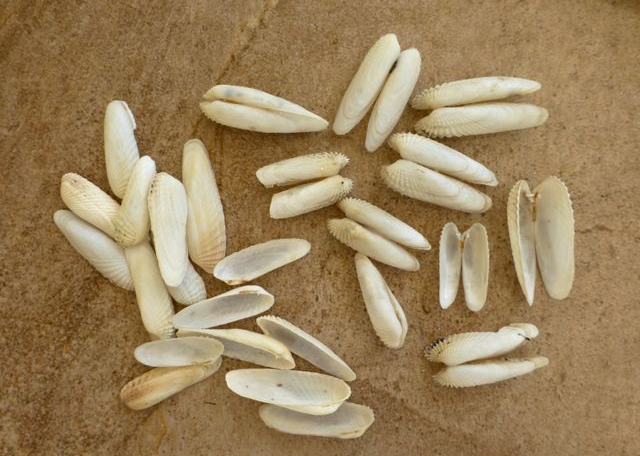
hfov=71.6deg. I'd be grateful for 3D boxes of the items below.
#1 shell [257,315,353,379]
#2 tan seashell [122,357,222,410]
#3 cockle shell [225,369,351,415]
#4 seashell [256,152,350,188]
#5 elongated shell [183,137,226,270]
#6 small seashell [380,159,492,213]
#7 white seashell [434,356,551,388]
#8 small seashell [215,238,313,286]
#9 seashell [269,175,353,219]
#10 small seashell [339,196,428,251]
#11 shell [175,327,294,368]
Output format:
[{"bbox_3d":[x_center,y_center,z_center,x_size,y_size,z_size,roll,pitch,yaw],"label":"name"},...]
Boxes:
[{"bbox_3d":[-0.008,0.068,0.250,0.063,0.011,0.014,30,82,5],"label":"shell"},{"bbox_3d":[-0.083,0.085,0.248,0.057,0.012,0.016,-21,82,-3],"label":"tan seashell"},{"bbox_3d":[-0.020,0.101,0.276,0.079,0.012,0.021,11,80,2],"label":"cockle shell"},{"bbox_3d":[-0.010,-0.036,0.268,0.056,0.011,0.015,-9,81,-1],"label":"seashell"},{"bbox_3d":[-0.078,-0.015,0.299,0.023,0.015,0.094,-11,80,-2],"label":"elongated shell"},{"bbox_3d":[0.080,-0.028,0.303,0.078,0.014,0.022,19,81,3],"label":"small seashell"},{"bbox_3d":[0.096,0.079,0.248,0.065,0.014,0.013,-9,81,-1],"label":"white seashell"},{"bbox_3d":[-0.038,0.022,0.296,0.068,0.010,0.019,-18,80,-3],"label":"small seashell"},{"bbox_3d":[-0.006,-0.019,0.266,0.051,0.011,0.016,-17,81,-3],"label":"seashell"},{"bbox_3d":[0.038,-0.002,0.263,0.060,0.011,0.013,26,82,4],"label":"small seashell"},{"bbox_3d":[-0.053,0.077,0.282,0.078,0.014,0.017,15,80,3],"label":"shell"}]

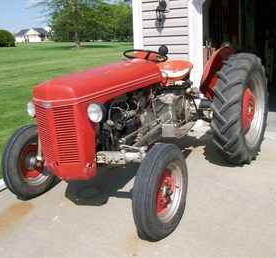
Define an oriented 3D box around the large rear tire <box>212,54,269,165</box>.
[{"bbox_3d":[1.155,-0.210,3.930,0.295,1.224,1.224,7,17,33],"label":"large rear tire"}]

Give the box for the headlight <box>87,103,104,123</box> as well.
[{"bbox_3d":[-0.269,-0.112,2.441,0.138,0.138,0.110,7,17,33],"label":"headlight"}]

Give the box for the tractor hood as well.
[{"bbox_3d":[-0.298,-0.395,2.915,0.460,0.250,1.220,7,20,33],"label":"tractor hood"}]

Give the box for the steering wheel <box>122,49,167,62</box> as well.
[{"bbox_3d":[0.071,-0.680,3.430,0.445,0.070,0.445,8,-1,0],"label":"steering wheel"}]

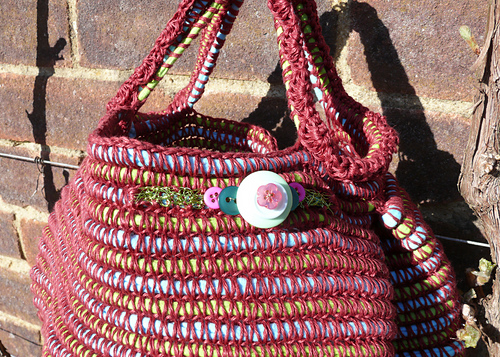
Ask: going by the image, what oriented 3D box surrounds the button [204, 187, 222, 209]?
[{"bbox_3d":[-0.019,0.011,0.272,0.012,0.012,0.003,-3,4,-3],"label":"button"}]

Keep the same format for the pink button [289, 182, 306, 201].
[{"bbox_3d":[0.026,0.008,0.290,0.011,0.011,0.003,-9,6,-19],"label":"pink button"}]

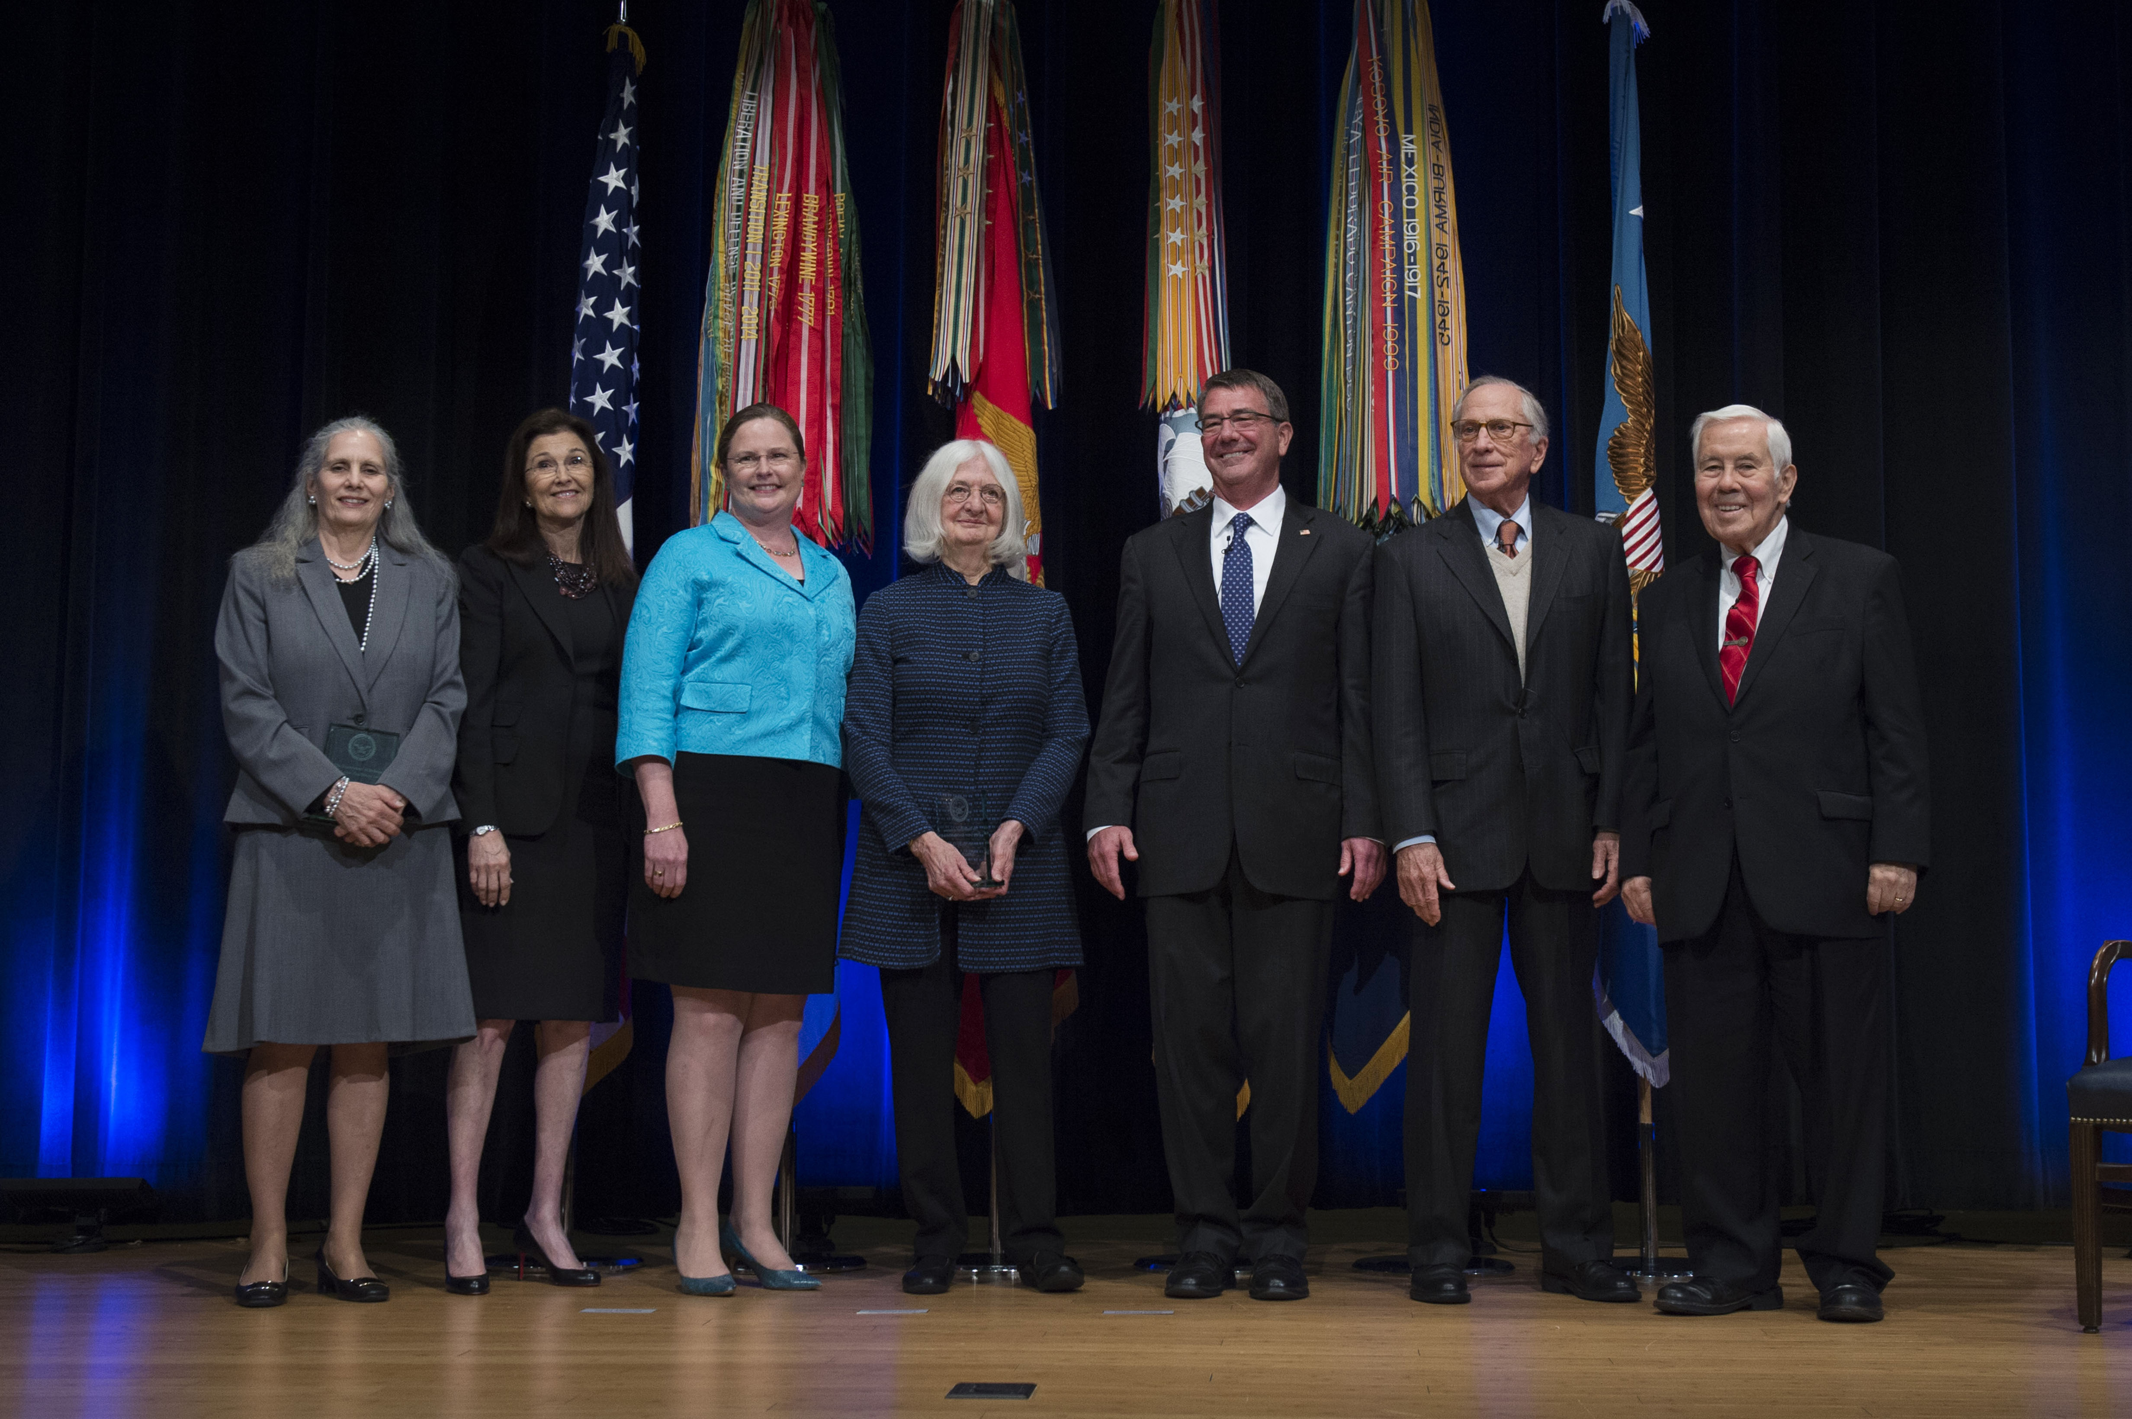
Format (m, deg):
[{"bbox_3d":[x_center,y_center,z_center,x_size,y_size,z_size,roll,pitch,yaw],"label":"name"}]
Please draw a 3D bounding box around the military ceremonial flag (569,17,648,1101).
[{"bbox_3d":[-0.993,-0.355,4.796,0.220,2.331,0.210,2,-7,-10],"label":"military ceremonial flag"}]

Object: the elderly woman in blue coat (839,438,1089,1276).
[{"bbox_3d":[-0.196,0.284,4.458,0.500,1.671,0.360,2,-7,-10],"label":"elderly woman in blue coat"}]

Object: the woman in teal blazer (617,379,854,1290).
[{"bbox_3d":[-0.652,0.244,4.458,0.500,1.742,0.360,6,-9,-37],"label":"woman in teal blazer"}]

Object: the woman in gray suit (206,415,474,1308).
[{"bbox_3d":[-1.369,0.255,4.246,0.480,1.658,0.370,4,-8,-25],"label":"woman in gray suit"}]

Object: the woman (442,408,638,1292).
[{"bbox_3d":[-1.024,0.248,4.410,0.440,1.716,0.340,5,-8,-30],"label":"woman"}]

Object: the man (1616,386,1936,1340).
[{"bbox_3d":[1.347,0.256,4.264,0.570,1.704,0.400,-4,-8,33],"label":"man"}]

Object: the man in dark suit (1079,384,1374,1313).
[{"bbox_3d":[0.340,0.212,4.476,0.580,1.826,0.360,0,-7,6],"label":"man in dark suit"}]

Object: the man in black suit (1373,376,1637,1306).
[{"bbox_3d":[0.873,0.223,4.459,0.530,1.809,0.370,0,-7,3],"label":"man in black suit"}]

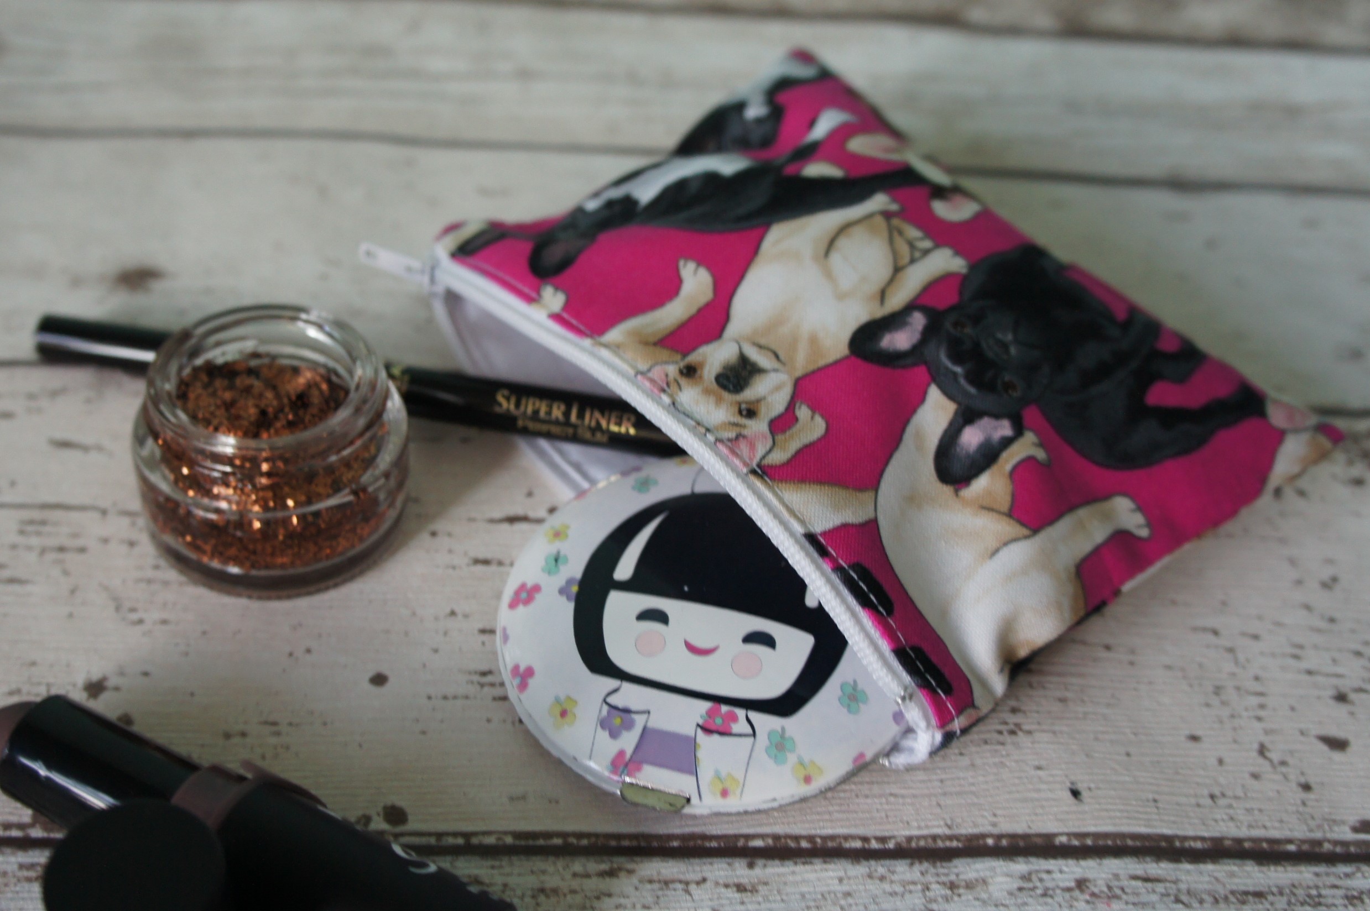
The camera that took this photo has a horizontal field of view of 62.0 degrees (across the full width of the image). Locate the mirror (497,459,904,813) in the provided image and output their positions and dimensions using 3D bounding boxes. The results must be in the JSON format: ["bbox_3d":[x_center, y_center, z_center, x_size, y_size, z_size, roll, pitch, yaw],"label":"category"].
[{"bbox_3d":[0.004,0.027,0.181,0.066,0.008,0.066,2,45,-3],"label":"mirror"}]

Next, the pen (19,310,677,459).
[{"bbox_3d":[-0.054,-0.011,0.212,0.138,0.011,0.011,9,43,4],"label":"pen"}]

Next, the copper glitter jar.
[{"bbox_3d":[-0.067,-0.002,0.188,0.042,0.030,0.042,6,43,-6],"label":"copper glitter jar"}]

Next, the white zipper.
[{"bbox_3d":[-0.014,-0.003,0.202,0.020,0.022,0.150,-27,53,-31],"label":"white zipper"}]

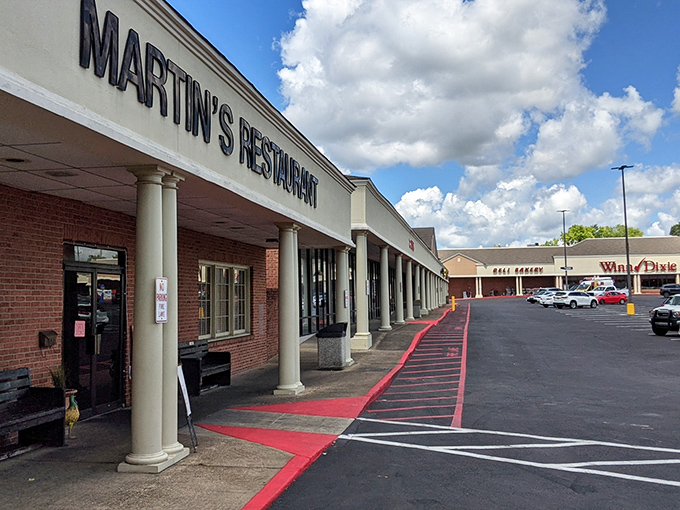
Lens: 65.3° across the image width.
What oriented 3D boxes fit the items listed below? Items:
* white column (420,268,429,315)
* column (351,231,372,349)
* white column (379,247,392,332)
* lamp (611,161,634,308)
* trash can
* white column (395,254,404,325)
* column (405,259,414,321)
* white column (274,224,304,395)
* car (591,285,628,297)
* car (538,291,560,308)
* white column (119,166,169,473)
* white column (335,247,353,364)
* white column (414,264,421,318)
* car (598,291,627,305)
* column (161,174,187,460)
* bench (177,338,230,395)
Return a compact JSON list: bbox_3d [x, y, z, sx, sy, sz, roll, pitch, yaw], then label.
[{"bbox_3d":[6.013,2.646,38.062,0.540,3.280,0.620,-2,-5,13],"label":"white column"},{"bbox_3d":[0.628,1.021,16.045,0.580,3.570,0.620,-1,-5,0],"label":"column"},{"bbox_3d":[1.762,1.286,20.599,0.420,3.280,0.420,-2,-5,14],"label":"white column"},{"bbox_3d":[22.428,-1.240,41.501,1.600,11.800,0.600,-2,-5,14],"label":"lamp"},{"bbox_3d":[-0.166,2.177,12.959,0.610,1.070,0.610,-2,-5,13],"label":"trash can"},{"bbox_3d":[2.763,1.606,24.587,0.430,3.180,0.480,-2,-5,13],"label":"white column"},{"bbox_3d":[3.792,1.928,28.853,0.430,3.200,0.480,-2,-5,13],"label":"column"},{"bbox_3d":[-0.903,0.946,9.511,0.410,2.970,0.560,-2,-5,13],"label":"white column"},{"bbox_3d":[32.483,4.726,64.420,5.700,1.920,2.000,1,-5,-17],"label":"car"},{"bbox_3d":[23.209,4.600,55.239,4.750,1.470,1.830,1,-5,-20],"label":"car"},{"bbox_3d":[-1.980,0.638,5.540,0.410,3.060,0.390,-2,-5,14],"label":"white column"},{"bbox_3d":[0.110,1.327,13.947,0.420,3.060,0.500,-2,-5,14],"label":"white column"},{"bbox_3d":[4.793,2.209,32.743,0.420,3.230,0.420,-2,-5,14],"label":"white column"},{"bbox_3d":[30.187,4.844,59.439,4.550,1.460,1.800,0,-5,-15],"label":"car"},{"bbox_3d":[-1.909,0.661,5.820,0.410,3.060,0.390,-2,-5,14],"label":"column"},{"bbox_3d":[-2.518,2.059,9.788,0.540,0.885,1.220,-2,-5,14],"label":"bench"}]

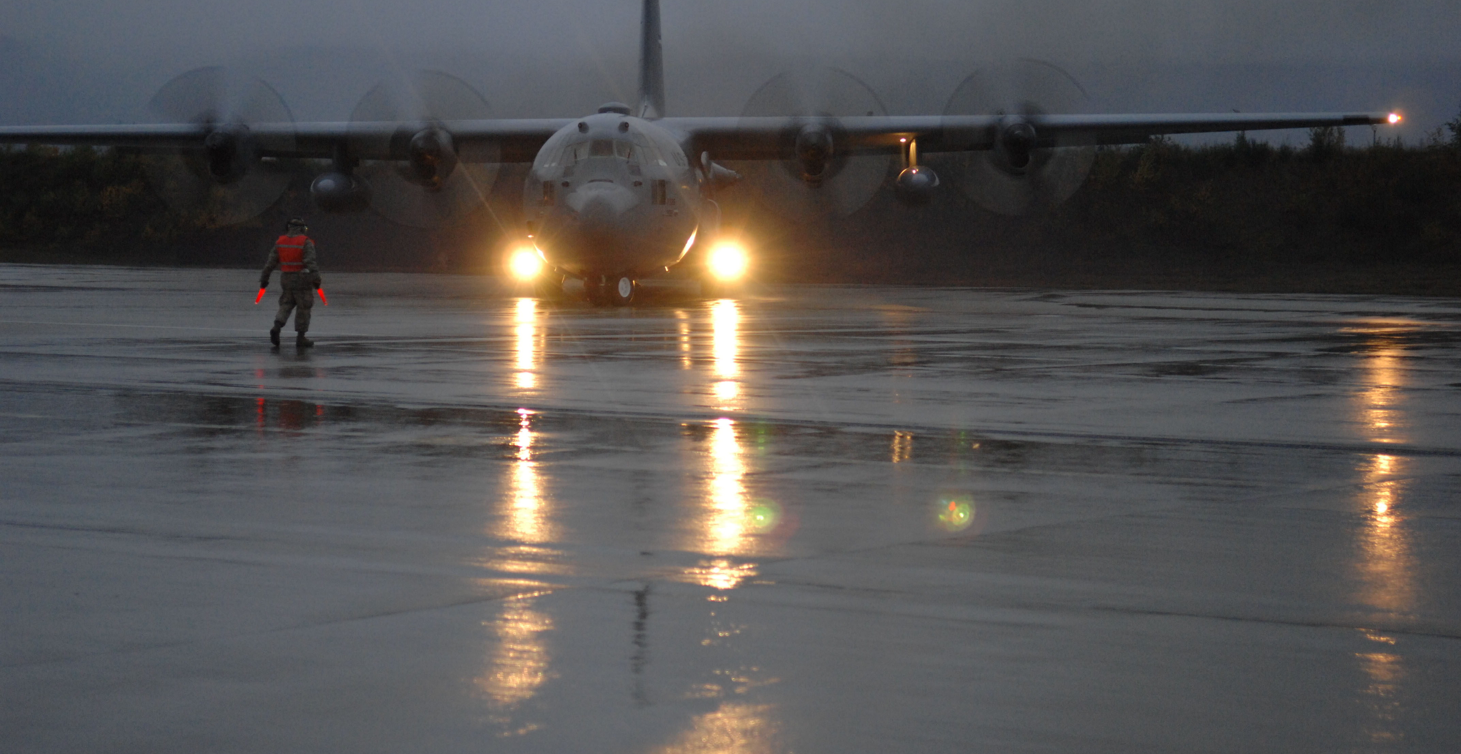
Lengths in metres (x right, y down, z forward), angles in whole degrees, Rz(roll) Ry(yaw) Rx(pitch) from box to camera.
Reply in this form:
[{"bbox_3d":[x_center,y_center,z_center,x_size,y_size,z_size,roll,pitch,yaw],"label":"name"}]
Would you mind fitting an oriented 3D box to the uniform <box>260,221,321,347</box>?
[{"bbox_3d":[-6.046,-1.284,45.700,0.790,1.770,0.520,1,2,21],"label":"uniform"}]

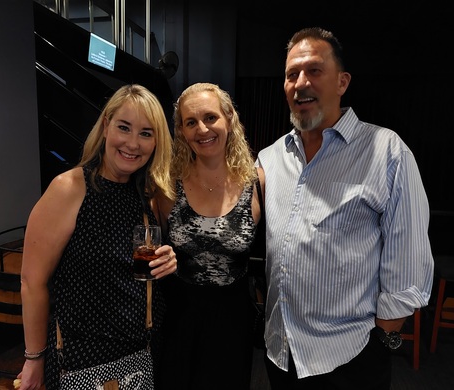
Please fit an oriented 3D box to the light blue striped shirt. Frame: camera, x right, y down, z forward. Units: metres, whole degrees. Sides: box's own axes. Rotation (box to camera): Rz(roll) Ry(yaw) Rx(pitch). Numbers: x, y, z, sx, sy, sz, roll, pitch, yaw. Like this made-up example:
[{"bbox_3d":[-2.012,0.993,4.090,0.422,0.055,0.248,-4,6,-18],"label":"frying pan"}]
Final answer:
[{"bbox_3d":[0.305,0.115,1.110,0.620,0.780,0.380,3,5,38],"label":"light blue striped shirt"}]

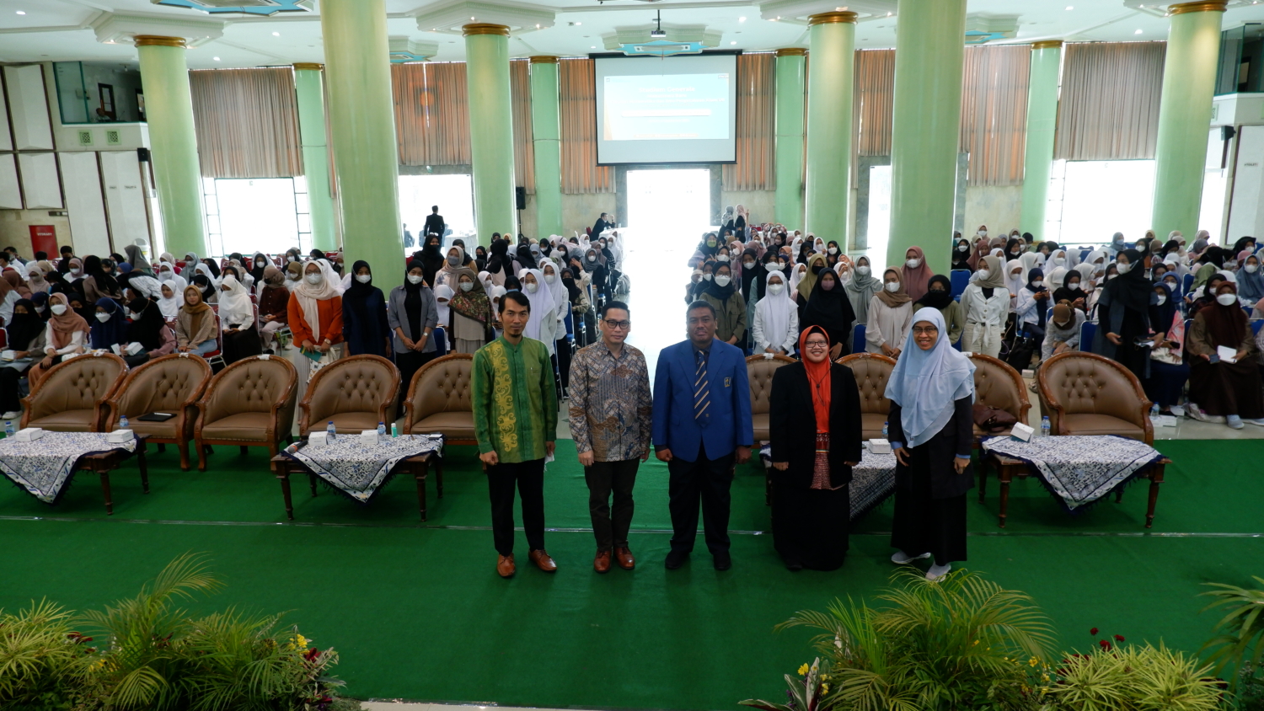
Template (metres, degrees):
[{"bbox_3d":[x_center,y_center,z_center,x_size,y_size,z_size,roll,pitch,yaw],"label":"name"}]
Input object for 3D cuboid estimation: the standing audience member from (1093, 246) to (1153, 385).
[{"bbox_3d":[4.875,-0.236,7.711,0.540,1.640,0.320,1,12,12],"label":"standing audience member"}]

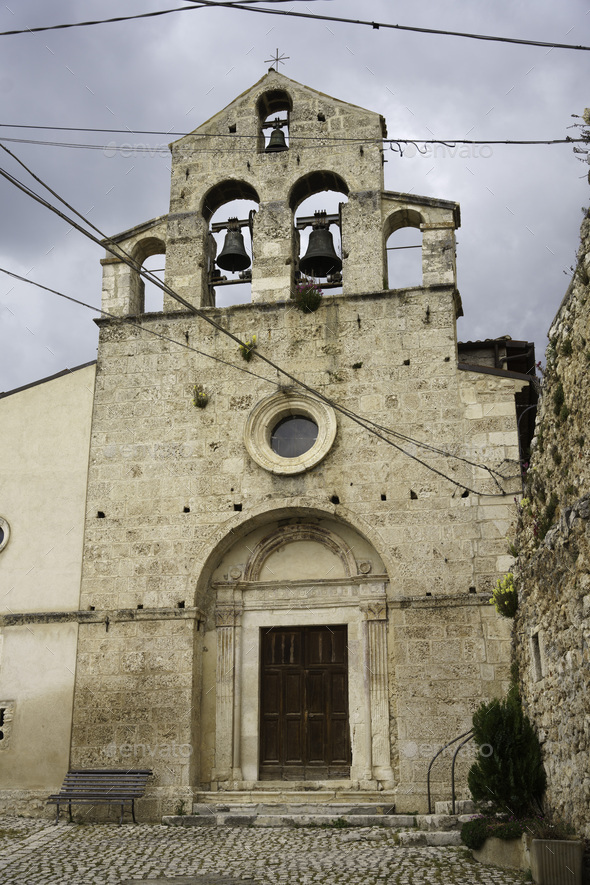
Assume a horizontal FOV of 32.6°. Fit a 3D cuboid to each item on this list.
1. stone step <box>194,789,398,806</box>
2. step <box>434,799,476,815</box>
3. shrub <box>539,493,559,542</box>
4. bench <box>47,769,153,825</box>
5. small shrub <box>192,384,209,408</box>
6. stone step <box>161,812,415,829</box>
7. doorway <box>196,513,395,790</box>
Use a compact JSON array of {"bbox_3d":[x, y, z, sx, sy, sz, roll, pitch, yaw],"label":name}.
[{"bbox_3d":[0.023,5.952,16.908,3.375,0.206,0.420,-4,-19,11],"label":"stone step"},{"bbox_3d":[2.545,5.667,15.659,0.706,0.202,0.420,-4,-19,11],"label":"step"},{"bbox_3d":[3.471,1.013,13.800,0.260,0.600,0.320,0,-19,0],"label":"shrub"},{"bbox_3d":[-3.275,5.938,16.880,1.511,0.865,0.680,-4,-19,11],"label":"bench"},{"bbox_3d":[-1.785,-0.850,19.038,0.290,0.420,0.260,-4,-19,11],"label":"small shrub"},{"bbox_3d":[-0.094,6.099,16.258,4.134,0.194,0.420,-4,-19,11],"label":"stone step"},{"bbox_3d":[0.007,3.611,17.807,3.456,4.796,0.750,-4,-19,11],"label":"doorway"}]

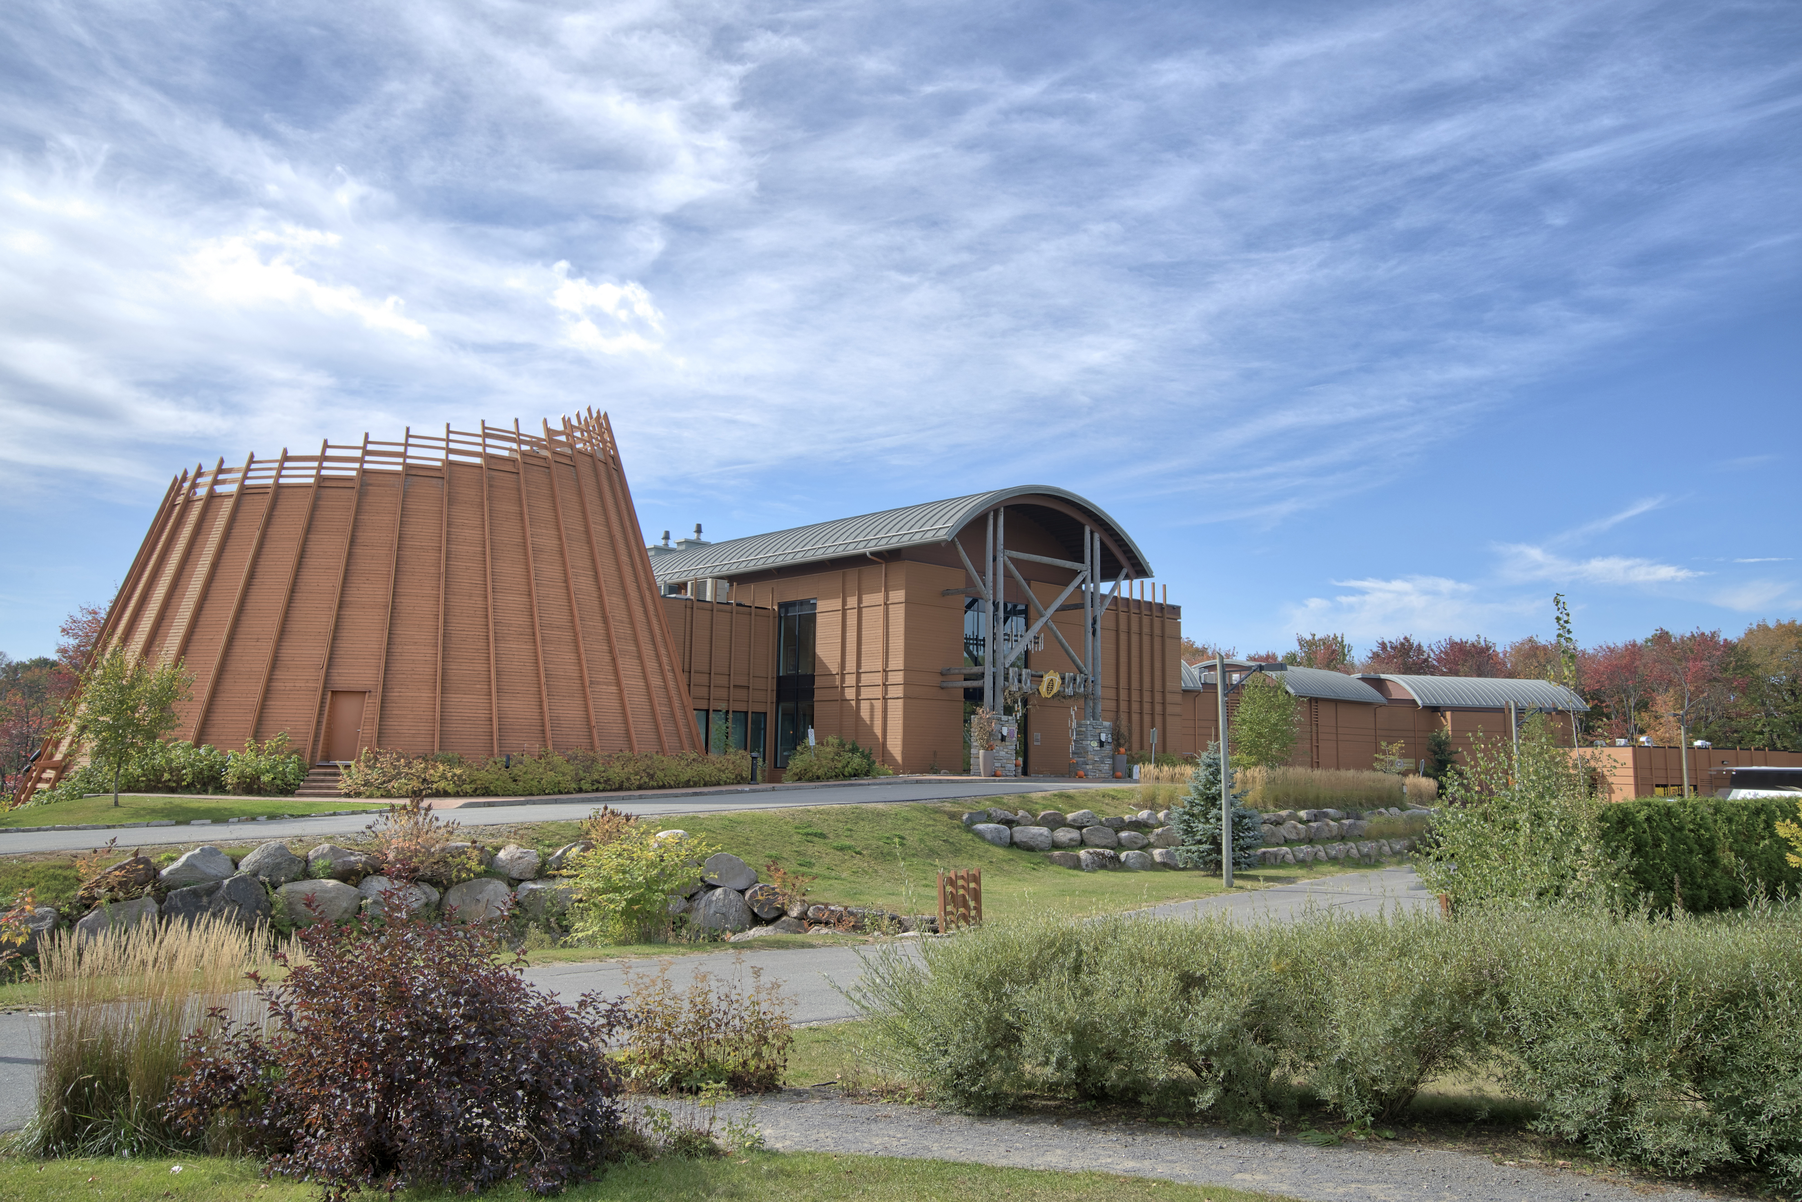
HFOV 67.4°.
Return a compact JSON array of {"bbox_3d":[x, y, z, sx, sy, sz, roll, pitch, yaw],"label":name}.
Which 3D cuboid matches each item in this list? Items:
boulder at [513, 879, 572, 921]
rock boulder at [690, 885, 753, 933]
[{"bbox_3d":[-5.619,4.693,21.200,0.910,0.620,0.750,2,-7,-7],"label":"boulder"},{"bbox_3d":[-2.805,4.869,21.200,0.980,0.820,0.800,4,-8,-25],"label":"rock boulder"}]

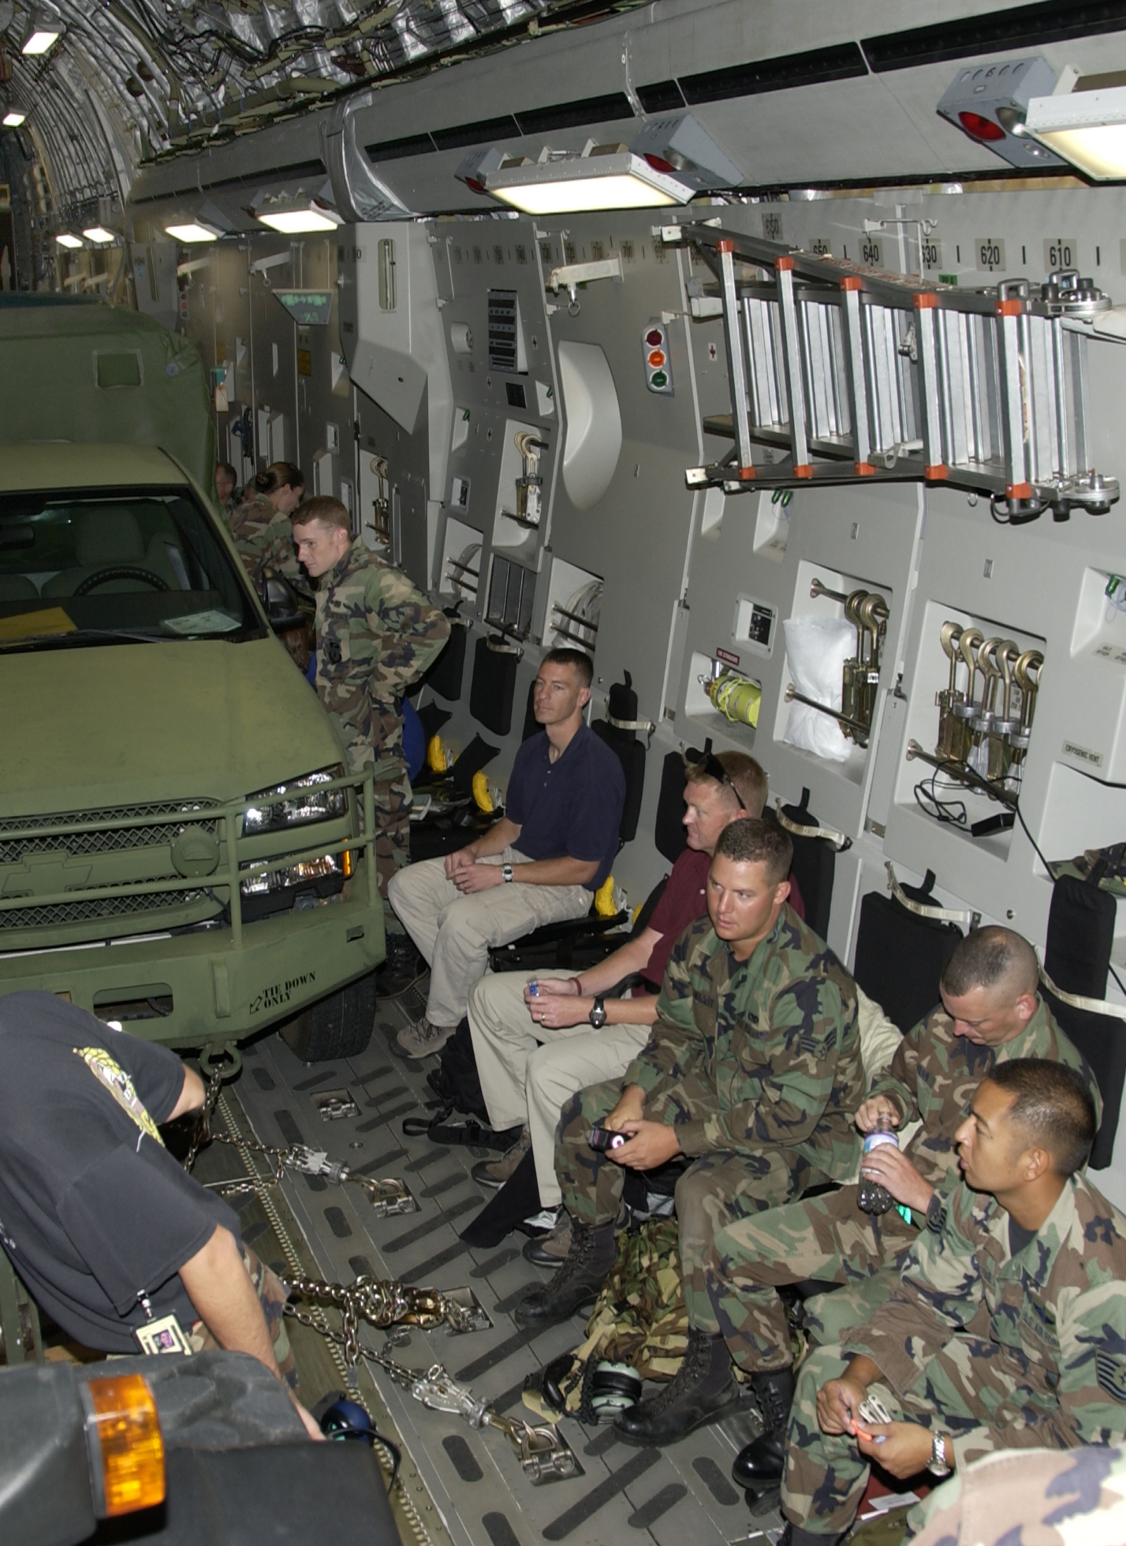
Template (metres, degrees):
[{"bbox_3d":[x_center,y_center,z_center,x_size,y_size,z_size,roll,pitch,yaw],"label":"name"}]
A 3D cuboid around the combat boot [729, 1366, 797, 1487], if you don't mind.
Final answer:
[{"bbox_3d":[0.462,1.382,3.946,0.115,0.250,0.300,10,19,30],"label":"combat boot"}]

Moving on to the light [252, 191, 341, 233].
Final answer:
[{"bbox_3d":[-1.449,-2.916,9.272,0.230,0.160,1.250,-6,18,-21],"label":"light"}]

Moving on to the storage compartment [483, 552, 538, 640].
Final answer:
[{"bbox_3d":[-0.144,-0.731,7.294,0.180,0.280,0.510,2,15,-23],"label":"storage compartment"}]

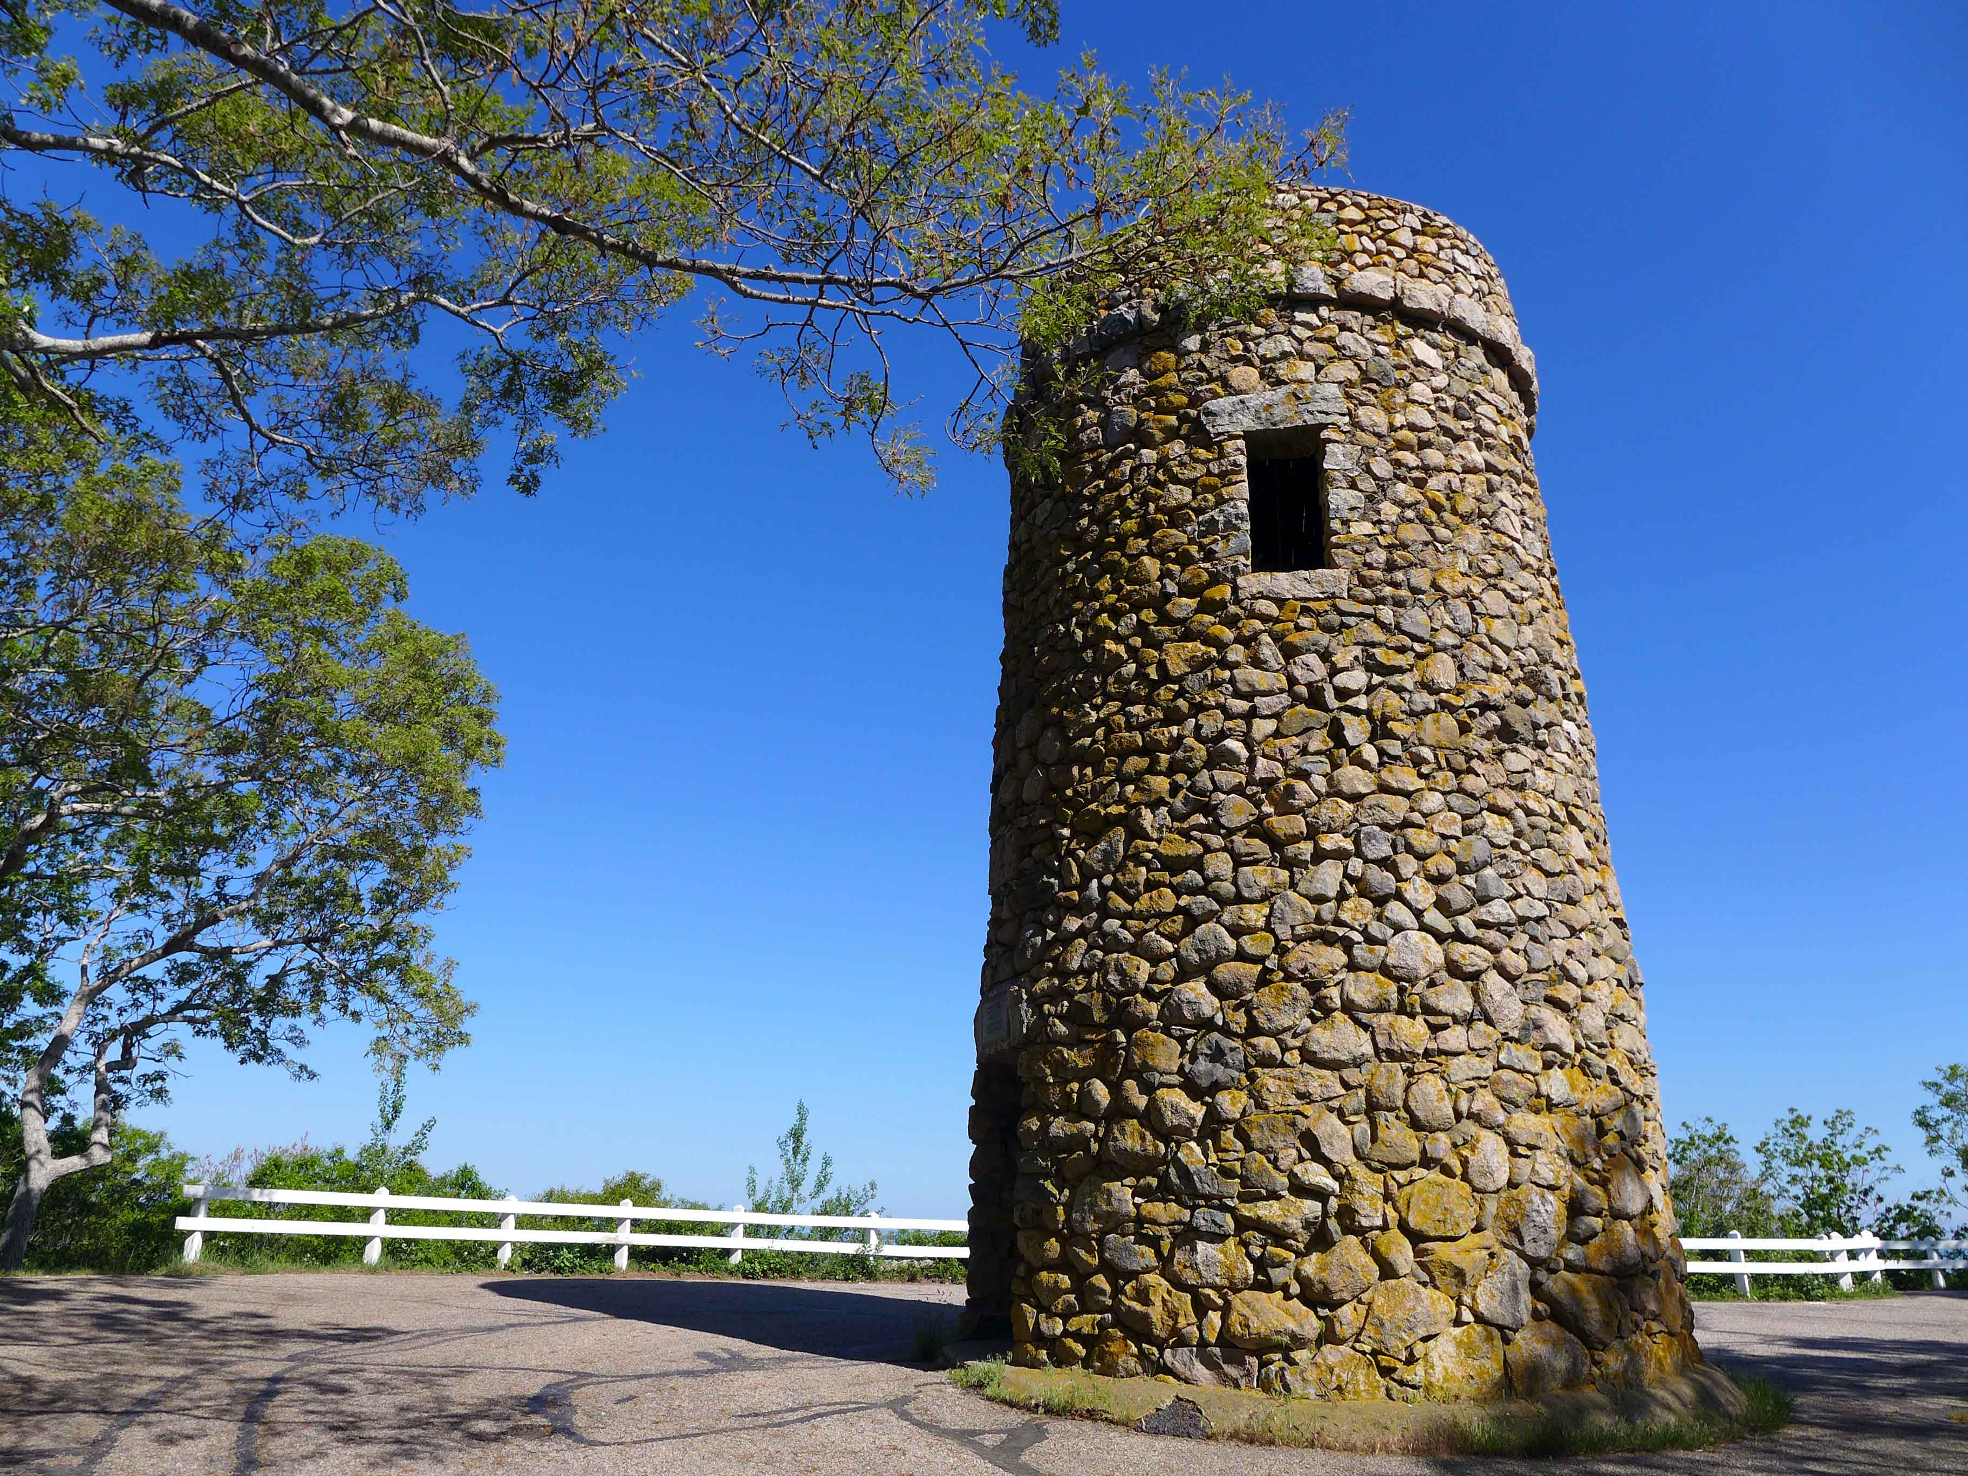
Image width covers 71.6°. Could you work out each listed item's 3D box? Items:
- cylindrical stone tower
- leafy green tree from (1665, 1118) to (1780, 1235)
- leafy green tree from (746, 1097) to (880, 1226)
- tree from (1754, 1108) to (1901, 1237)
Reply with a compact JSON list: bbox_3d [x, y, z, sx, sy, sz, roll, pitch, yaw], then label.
[{"bbox_3d":[2.630,0.468,12.200,5.423,9.193,5.423,1,-19,0],"label":"cylindrical stone tower"},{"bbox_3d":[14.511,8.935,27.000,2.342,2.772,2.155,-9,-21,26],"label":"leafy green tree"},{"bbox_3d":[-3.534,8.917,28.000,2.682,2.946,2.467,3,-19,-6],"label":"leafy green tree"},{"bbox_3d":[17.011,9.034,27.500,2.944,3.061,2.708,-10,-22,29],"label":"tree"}]

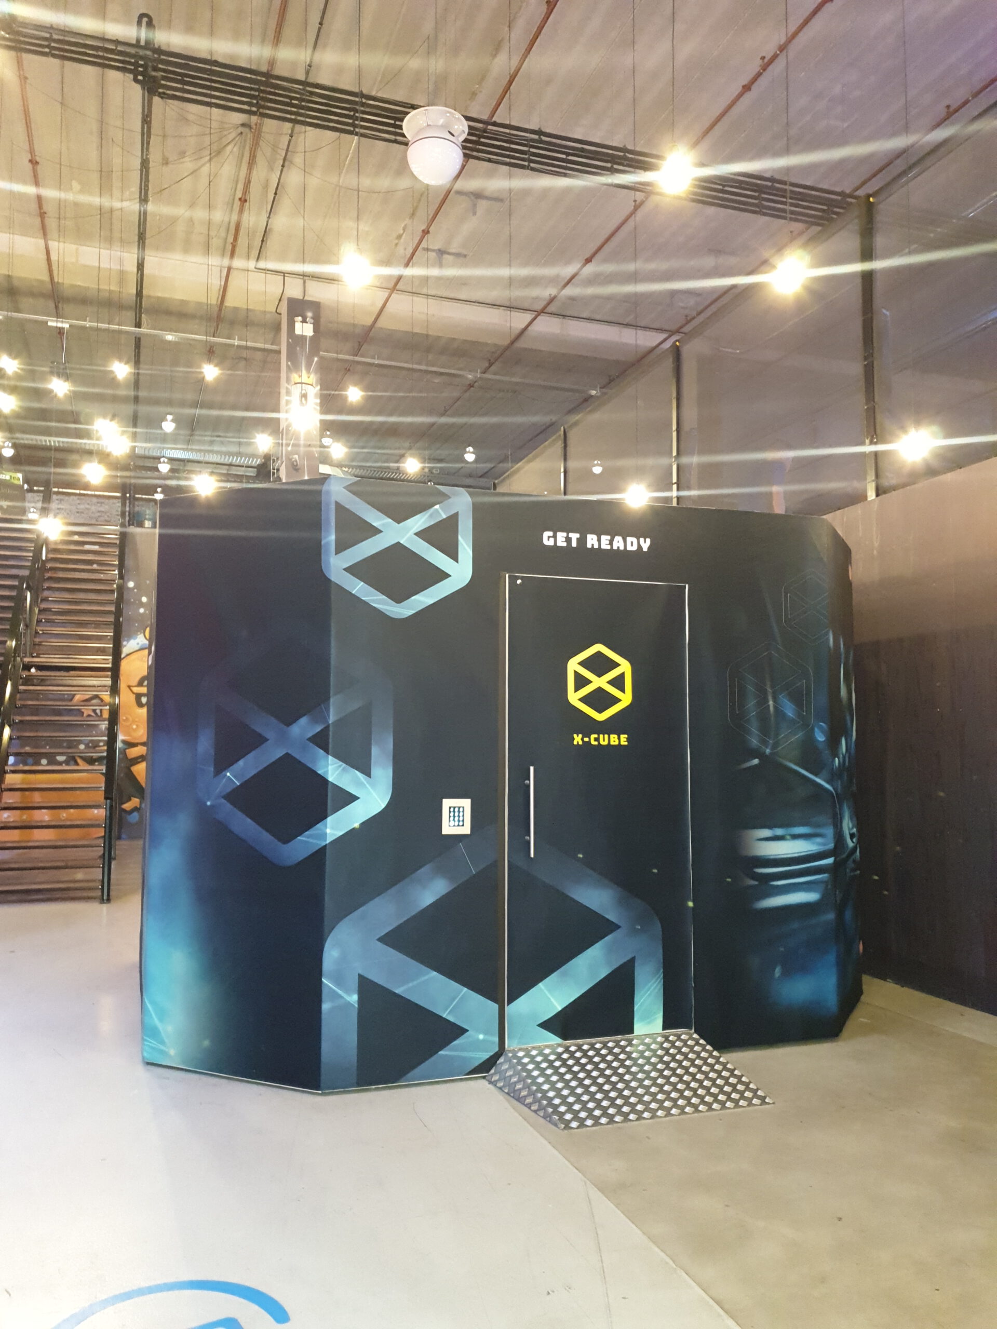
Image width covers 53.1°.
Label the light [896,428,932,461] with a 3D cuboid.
[{"bbox_3d":[1.647,-0.869,3.950,0.135,0.140,0.135,1,-4,-17],"label":"light"}]

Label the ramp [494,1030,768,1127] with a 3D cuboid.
[{"bbox_3d":[0.552,1.698,4.118,1.065,0.102,0.637,1,-4,-17],"label":"ramp"}]

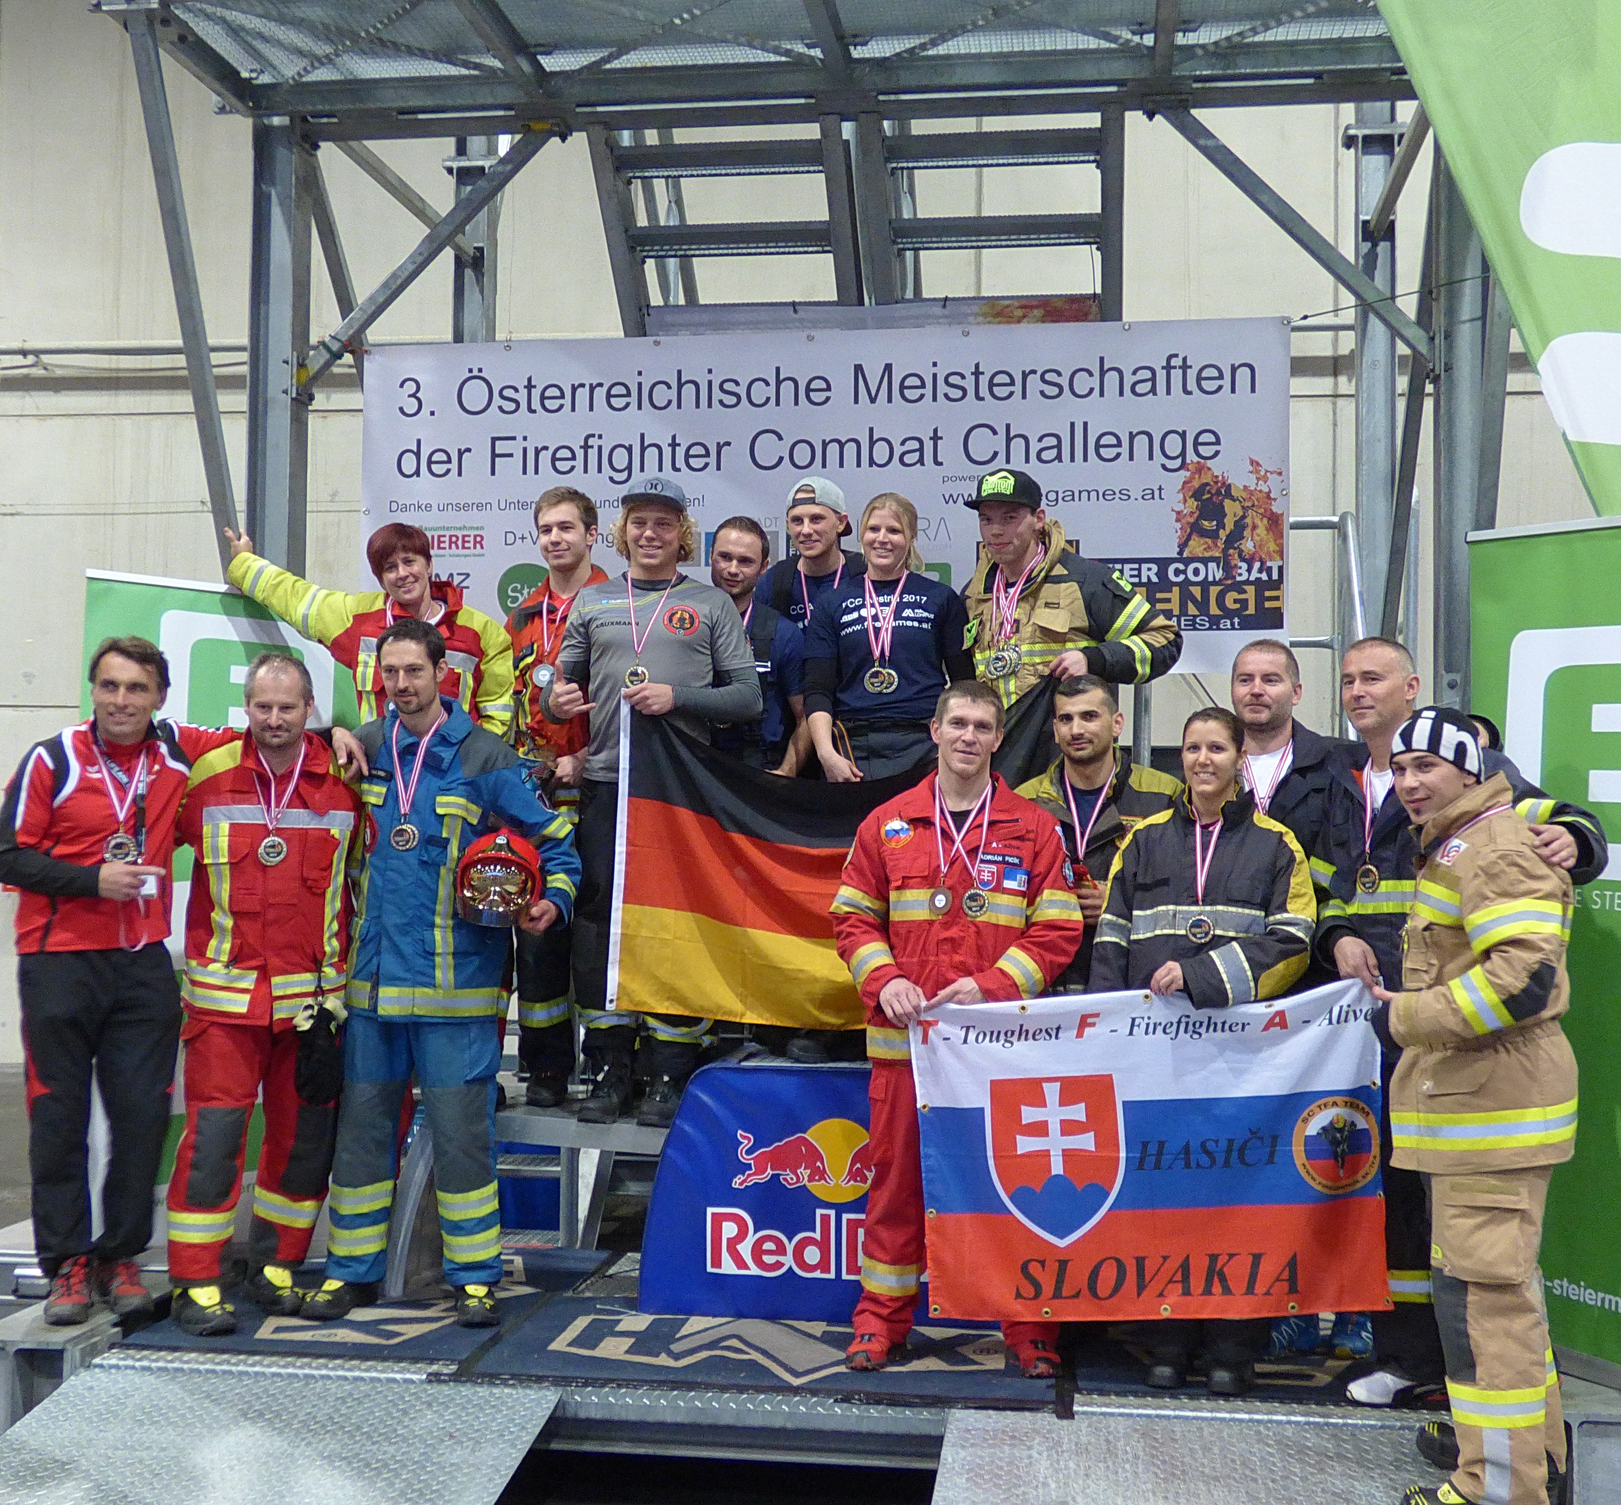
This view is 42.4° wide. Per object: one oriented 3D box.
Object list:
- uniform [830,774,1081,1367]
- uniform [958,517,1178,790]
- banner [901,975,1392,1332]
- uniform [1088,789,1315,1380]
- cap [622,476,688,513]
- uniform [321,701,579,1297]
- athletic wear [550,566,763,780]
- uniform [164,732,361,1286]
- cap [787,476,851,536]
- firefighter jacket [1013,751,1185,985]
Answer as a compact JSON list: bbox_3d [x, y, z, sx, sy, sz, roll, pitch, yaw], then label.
[{"bbox_3d":[0.373,0.821,5.370,0.620,1.500,0.400,0,-2,3],"label":"uniform"},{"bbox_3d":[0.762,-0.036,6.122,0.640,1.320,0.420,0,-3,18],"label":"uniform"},{"bbox_3d":[0.825,0.969,5.050,1.160,0.810,0.130,0,-2,15],"label":"banner"},{"bbox_3d":[0.971,0.827,5.180,0.550,1.440,0.380,0,-2,7],"label":"uniform"},{"bbox_3d":[-0.458,-0.758,6.130,0.190,0.125,0.260,1,-2,0],"label":"cap"},{"bbox_3d":[-0.935,0.629,5.487,0.640,1.520,0.420,1,-2,-3],"label":"uniform"},{"bbox_3d":[-0.470,-0.224,6.220,0.630,0.650,0.340,1,-2,0],"label":"athletic wear"},{"bbox_3d":[-1.491,0.702,5.680,0.530,1.480,0.380,1,-2,-6],"label":"uniform"},{"bbox_3d":[0.025,-0.781,6.600,0.180,0.140,0.250,-1,-13,25],"label":"cap"},{"bbox_3d":[0.768,0.375,5.580,0.580,0.780,0.340,1,-1,14],"label":"firefighter jacket"}]

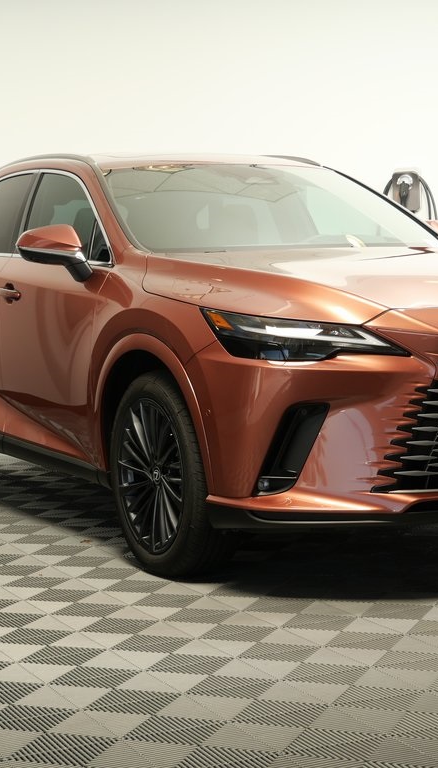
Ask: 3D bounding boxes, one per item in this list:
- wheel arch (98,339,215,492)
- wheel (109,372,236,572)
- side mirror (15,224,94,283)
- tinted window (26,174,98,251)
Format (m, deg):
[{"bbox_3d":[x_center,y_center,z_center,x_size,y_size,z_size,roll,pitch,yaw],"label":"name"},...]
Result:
[{"bbox_3d":[-0.224,0.079,4.826,0.130,0.530,0.950,-4,5,-28],"label":"wheel arch"},{"bbox_3d":[-0.164,0.322,4.919,0.240,0.760,0.760,-3,5,-27],"label":"wheel"},{"bbox_3d":[-0.662,-0.522,5.404,0.250,0.210,0.190,-4,5,-28],"label":"side mirror"},{"bbox_3d":[-0.656,-0.732,5.793,0.060,0.440,1.000,24,-8,-28],"label":"tinted window"}]

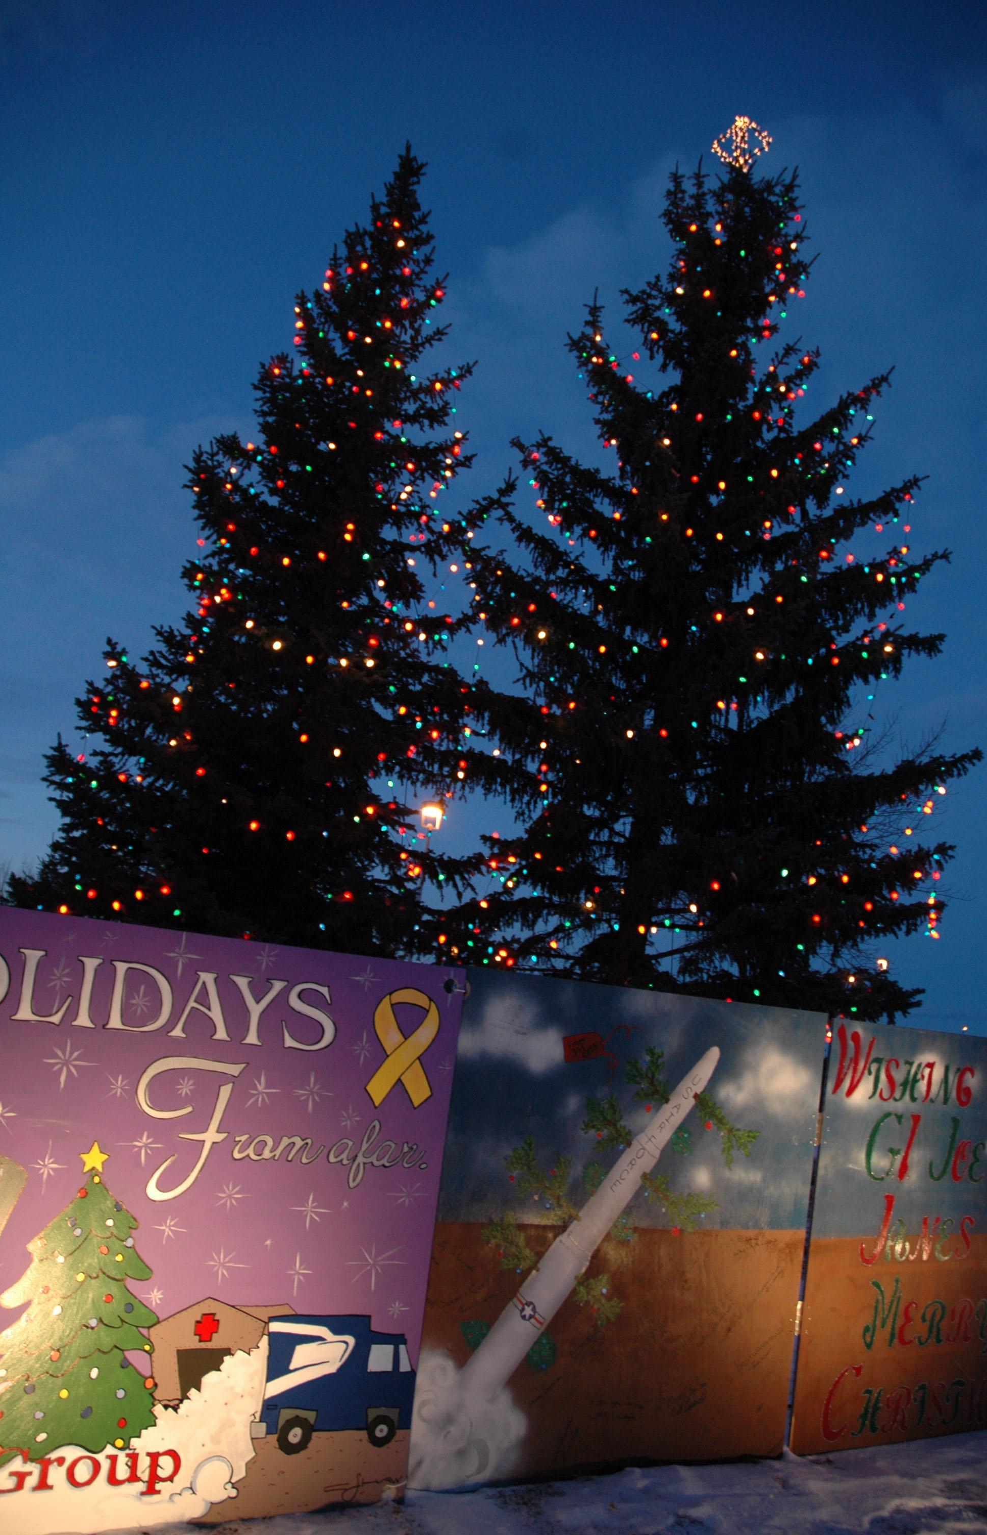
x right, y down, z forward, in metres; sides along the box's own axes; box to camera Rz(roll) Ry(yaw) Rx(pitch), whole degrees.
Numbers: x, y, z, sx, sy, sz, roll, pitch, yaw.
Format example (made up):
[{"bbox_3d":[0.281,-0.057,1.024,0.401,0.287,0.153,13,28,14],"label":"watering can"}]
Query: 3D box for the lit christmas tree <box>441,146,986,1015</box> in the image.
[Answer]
[{"bbox_3d":[2.467,-1.722,12.360,5.600,11.370,5.600,8,-12,0],"label":"lit christmas tree"}]

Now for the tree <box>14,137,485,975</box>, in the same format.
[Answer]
[{"bbox_3d":[-2.073,-2.115,12.615,5.200,10.980,5.200,8,-12,0],"label":"tree"}]

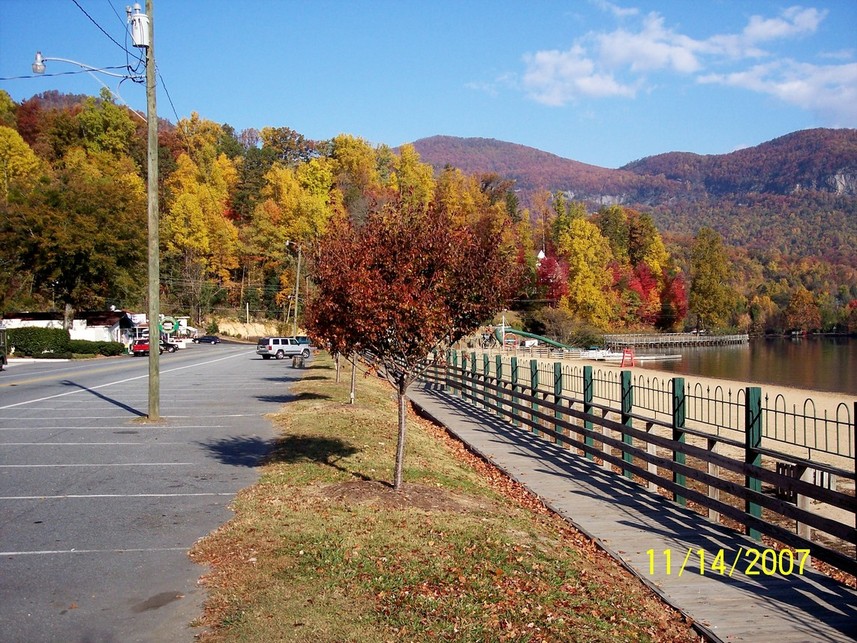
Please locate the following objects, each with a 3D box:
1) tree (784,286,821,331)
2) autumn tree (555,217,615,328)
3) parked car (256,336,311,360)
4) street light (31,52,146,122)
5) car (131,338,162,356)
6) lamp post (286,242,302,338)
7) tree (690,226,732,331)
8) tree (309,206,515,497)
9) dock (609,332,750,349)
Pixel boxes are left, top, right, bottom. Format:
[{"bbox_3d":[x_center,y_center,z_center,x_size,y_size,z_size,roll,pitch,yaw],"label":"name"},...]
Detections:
[{"bbox_3d":[176.214,-5.418,455.000,17.000,21.800,16.500,0,0,0],"label":"tree"},{"bbox_3d":[33.439,-9.860,207.000,12.700,24.800,12.000,0,0,0],"label":"autumn tree"},{"bbox_3d":[-11.982,2.231,79.800,1.900,1.830,4.750,0,0,43],"label":"parked car"},{"bbox_3d":[-7.450,-5.160,21.250,2.420,1.520,0.330,0,-1,-6],"label":"street light"},{"bbox_3d":[-27.304,2.511,94.000,1.820,1.720,4.600,0,0,-2],"label":"car"},{"bbox_3d":[-12.580,-2.262,91.000,1.450,10.700,0.400,0,0,-6],"label":"lamp post"},{"bbox_3d":[70.668,-10.400,242.000,10.800,26.500,10.500,0,0,0],"label":"tree"},{"bbox_3d":[-0.196,0.276,11.850,2.560,3.570,2.500,0,0,0],"label":"tree"},{"bbox_3d":[54.200,4.100,204.000,3.000,2.300,60.000,0,0,43],"label":"dock"}]

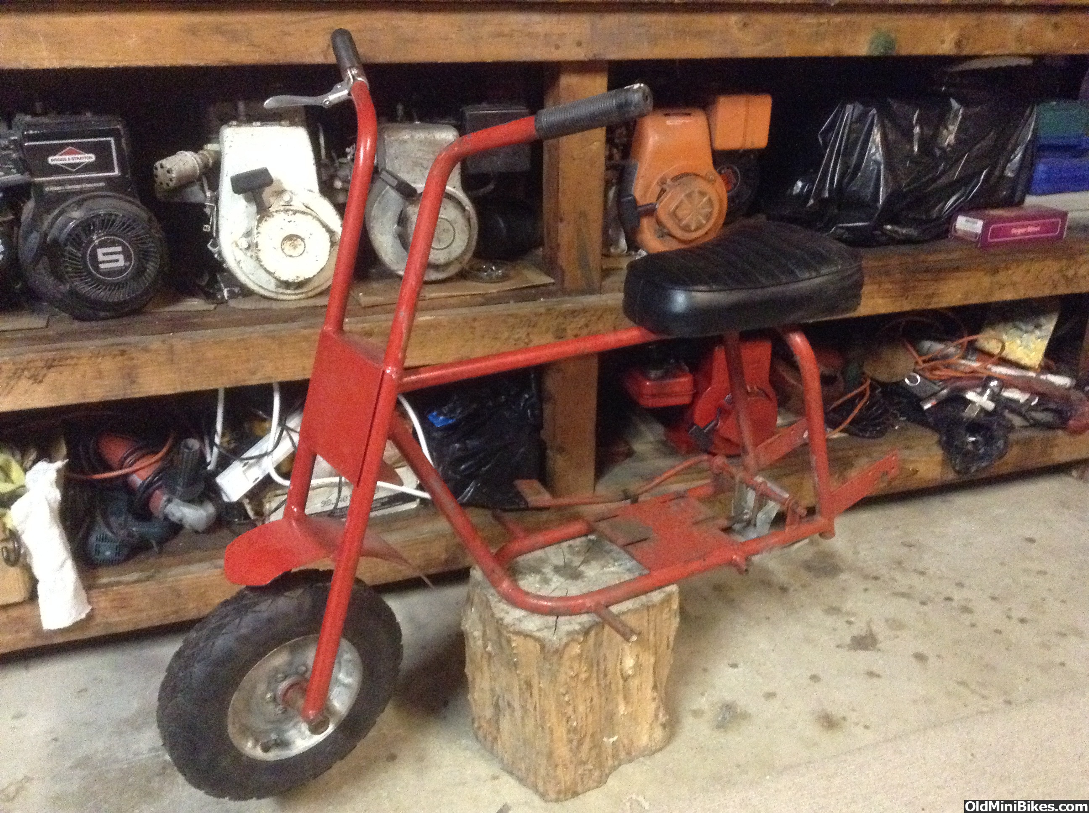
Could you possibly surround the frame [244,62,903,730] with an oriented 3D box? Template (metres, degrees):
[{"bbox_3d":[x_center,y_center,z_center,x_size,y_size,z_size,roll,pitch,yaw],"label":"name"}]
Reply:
[{"bbox_3d":[0.118,-0.054,1.493,1.189,0.806,0.468,-11,30,-34],"label":"frame"}]

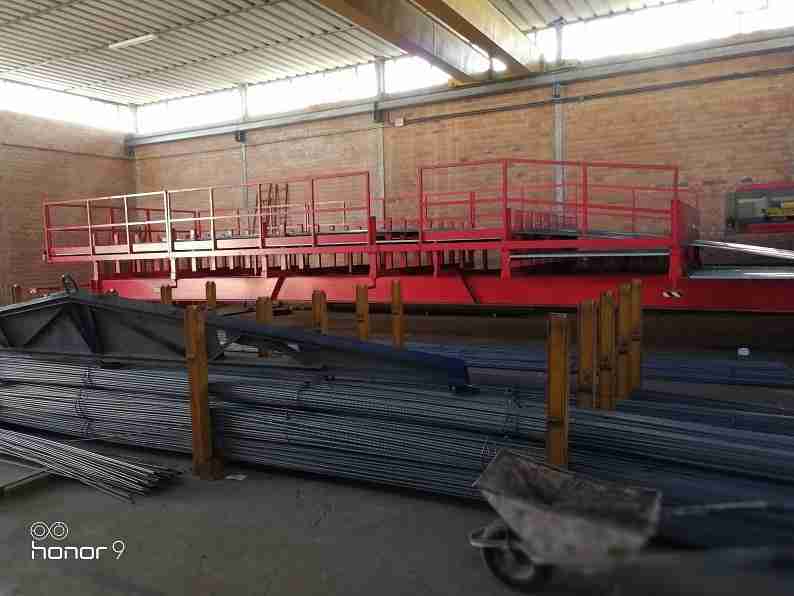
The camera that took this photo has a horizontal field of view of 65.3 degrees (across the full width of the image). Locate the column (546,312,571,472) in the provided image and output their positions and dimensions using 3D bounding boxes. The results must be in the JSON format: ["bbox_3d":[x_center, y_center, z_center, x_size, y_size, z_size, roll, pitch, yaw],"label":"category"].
[{"bbox_3d":[0.954,0.750,3.640,0.120,1.314,0.120,1,6,28],"label":"column"}]

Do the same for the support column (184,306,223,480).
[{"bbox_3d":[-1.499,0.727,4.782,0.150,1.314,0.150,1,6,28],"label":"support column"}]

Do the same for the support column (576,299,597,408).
[{"bbox_3d":[1.376,0.665,4.488,0.120,1.314,0.120,1,6,28],"label":"support column"}]

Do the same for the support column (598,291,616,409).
[{"bbox_3d":[1.730,0.601,5.113,0.120,1.314,0.120,1,6,28],"label":"support column"}]

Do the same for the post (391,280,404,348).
[{"bbox_3d":[0.020,0.459,7.403,0.120,1.314,0.120,1,6,28],"label":"post"}]

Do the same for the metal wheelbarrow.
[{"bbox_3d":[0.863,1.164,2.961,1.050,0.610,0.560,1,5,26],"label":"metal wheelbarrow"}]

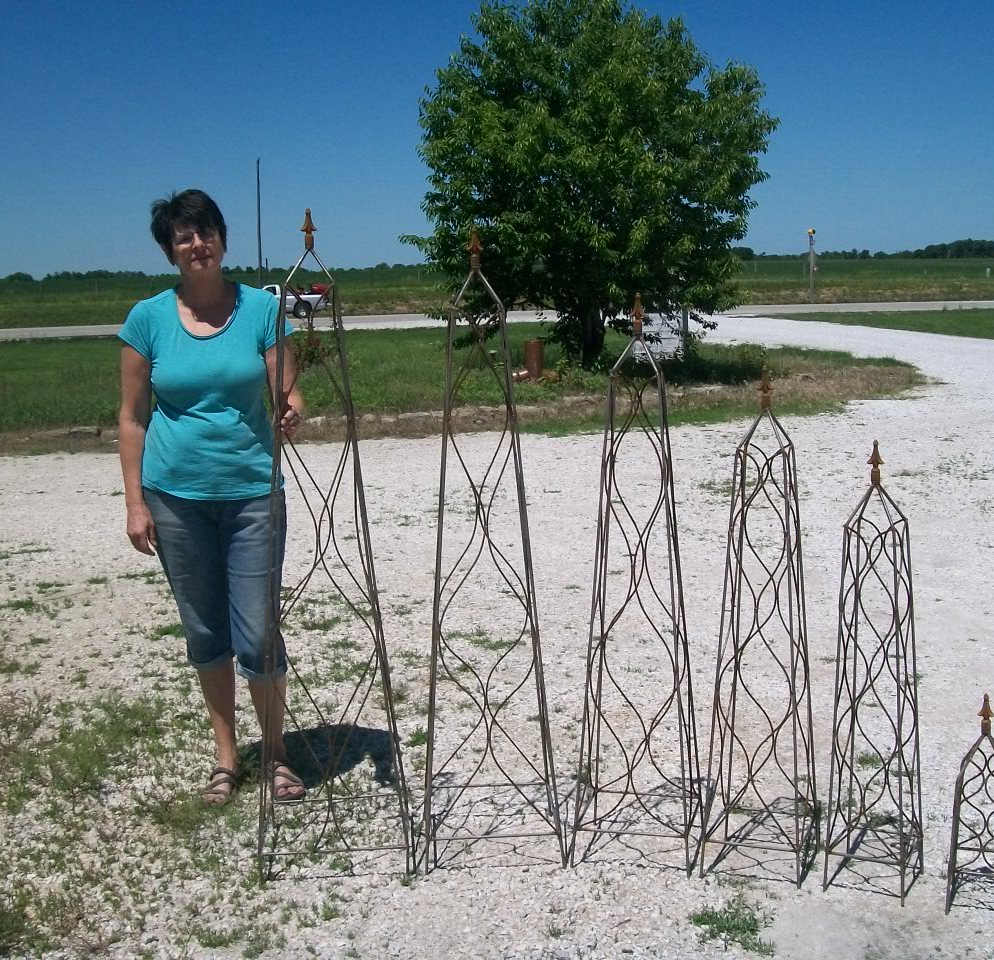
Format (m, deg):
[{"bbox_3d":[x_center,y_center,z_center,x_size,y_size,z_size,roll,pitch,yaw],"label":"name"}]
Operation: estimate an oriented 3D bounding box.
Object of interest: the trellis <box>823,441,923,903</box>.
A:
[{"bbox_3d":[0.854,0.421,2.997,0.192,1.027,0.192,3,10,29],"label":"trellis"}]

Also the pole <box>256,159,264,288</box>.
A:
[{"bbox_3d":[-12.921,-13.273,72.610,0.250,8.321,0.250,-1,9,-10],"label":"pole"}]

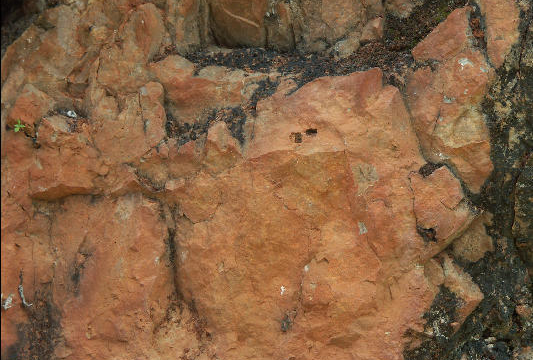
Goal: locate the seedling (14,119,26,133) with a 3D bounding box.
[{"bbox_3d":[-0.549,-0.121,5.500,0.026,0.028,0.024,0,11,0],"label":"seedling"}]

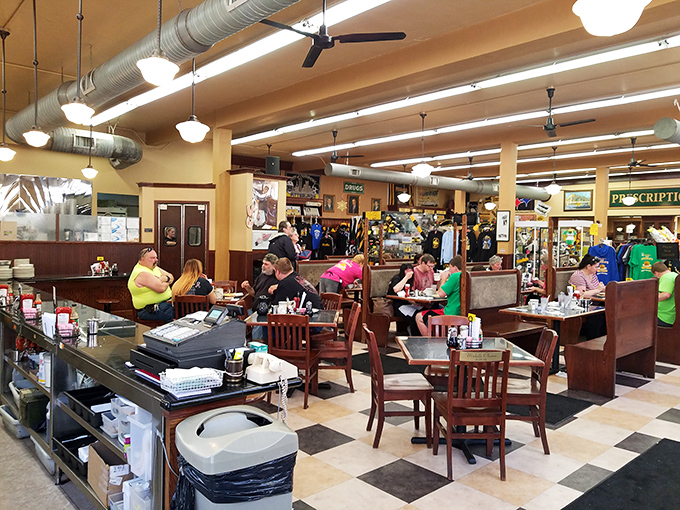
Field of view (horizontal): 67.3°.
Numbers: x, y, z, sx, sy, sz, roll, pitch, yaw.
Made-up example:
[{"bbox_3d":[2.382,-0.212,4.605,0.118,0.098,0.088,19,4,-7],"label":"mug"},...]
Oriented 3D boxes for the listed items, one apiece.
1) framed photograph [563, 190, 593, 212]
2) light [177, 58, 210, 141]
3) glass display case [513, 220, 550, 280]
[{"bbox_3d":[8.210,-1.880,17.443,0.050,0.730,0.980,-1,3,-42],"label":"framed photograph"},{"bbox_3d":[-1.706,-1.845,5.943,0.400,1.080,0.400,1,2,0],"label":"light"},{"bbox_3d":[3.730,0.330,10.050,0.490,1.960,0.490,-1,3,-42],"label":"glass display case"}]

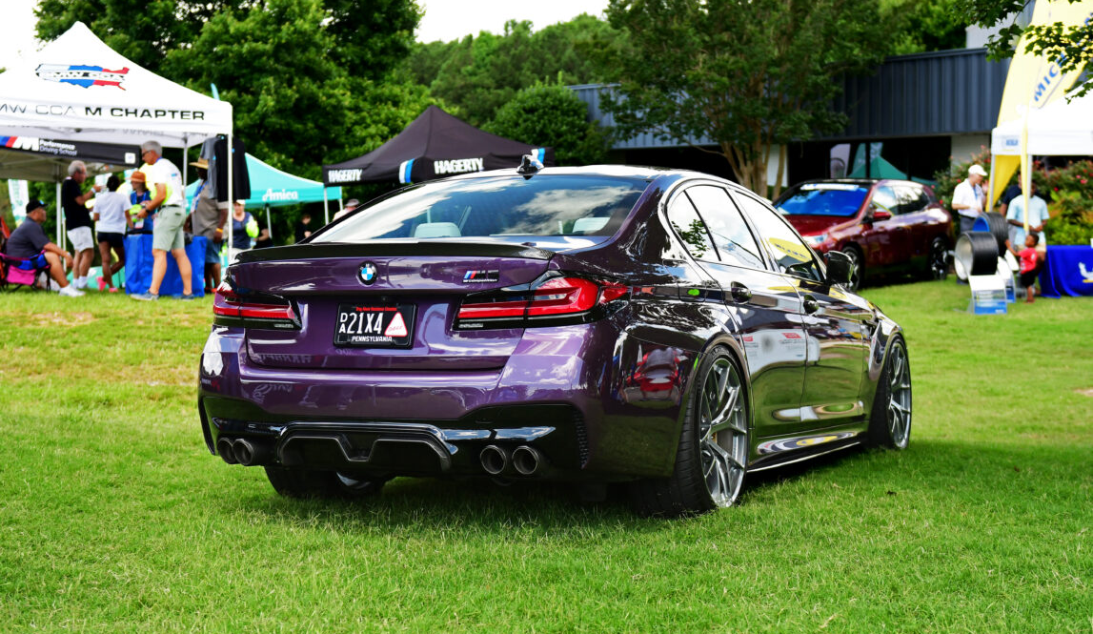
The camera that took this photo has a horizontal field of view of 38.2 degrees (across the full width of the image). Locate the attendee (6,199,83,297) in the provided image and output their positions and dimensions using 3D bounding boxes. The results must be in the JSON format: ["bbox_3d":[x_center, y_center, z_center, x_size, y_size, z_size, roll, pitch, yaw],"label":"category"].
[{"bbox_3d":[-6.032,-0.826,19.000,1.000,1.170,0.600,1,3,12],"label":"attendee"}]

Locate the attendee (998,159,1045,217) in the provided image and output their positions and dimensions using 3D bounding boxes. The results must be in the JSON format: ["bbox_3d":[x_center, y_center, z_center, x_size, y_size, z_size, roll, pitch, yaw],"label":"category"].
[{"bbox_3d":[6.922,-1.262,22.800,0.550,1.770,0.380,1,3,14],"label":"attendee"}]

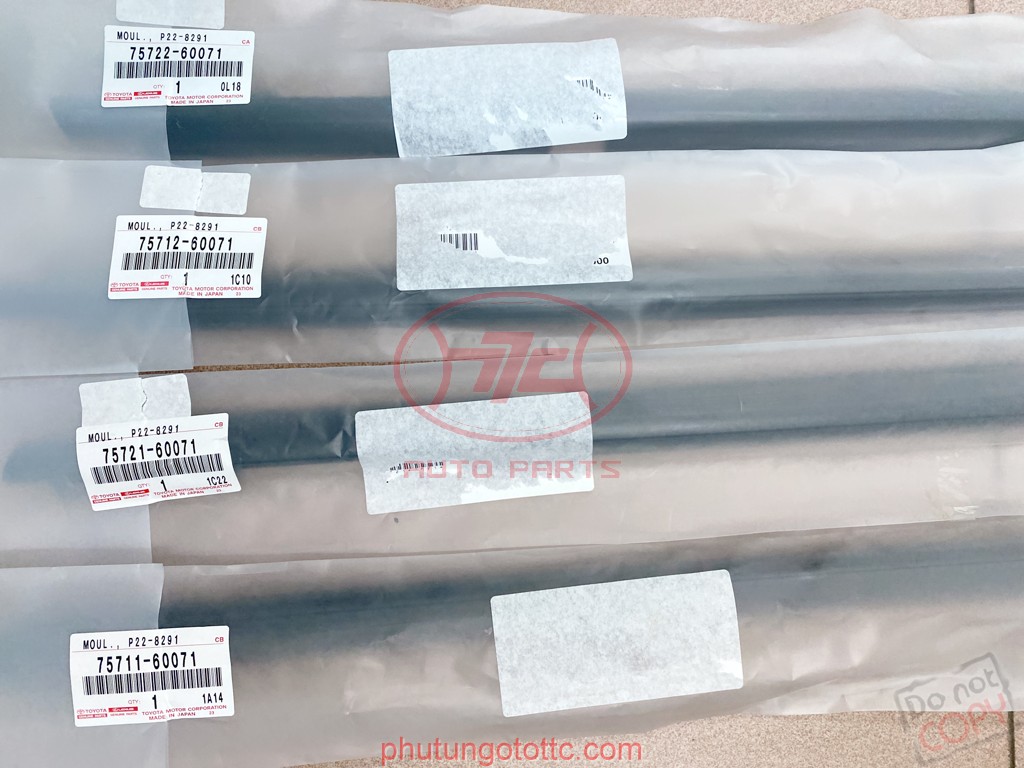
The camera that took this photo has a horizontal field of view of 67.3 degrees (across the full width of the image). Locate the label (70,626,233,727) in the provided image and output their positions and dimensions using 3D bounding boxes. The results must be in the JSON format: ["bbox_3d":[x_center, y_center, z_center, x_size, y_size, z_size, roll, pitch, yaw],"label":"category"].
[{"bbox_3d":[-0.165,0.134,0.354,0.074,0.002,0.043,-5,84,-1],"label":"label"}]

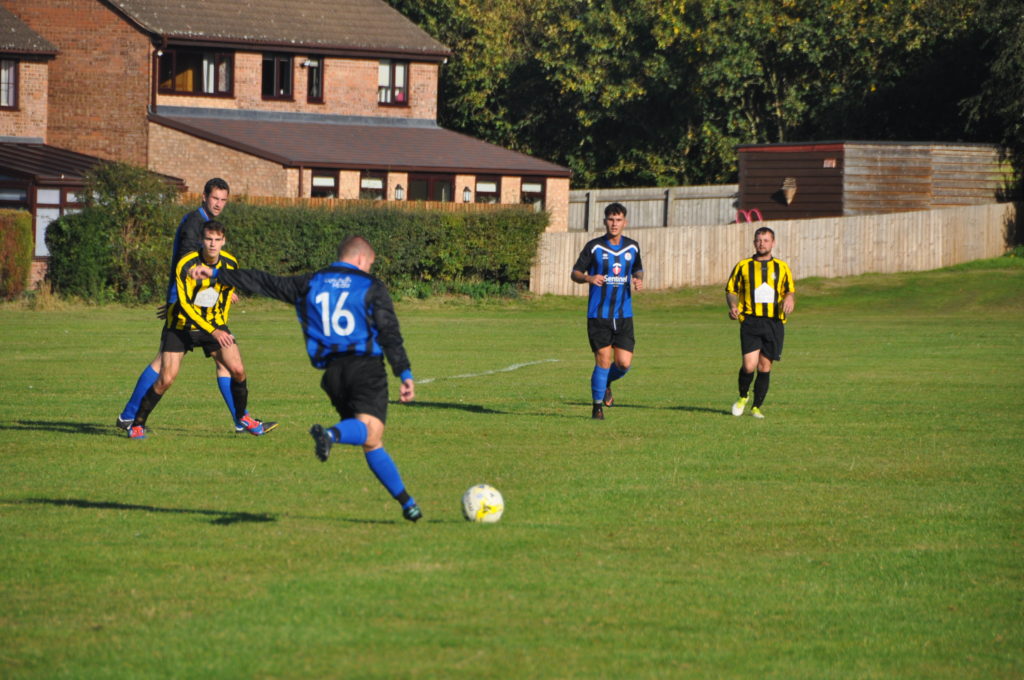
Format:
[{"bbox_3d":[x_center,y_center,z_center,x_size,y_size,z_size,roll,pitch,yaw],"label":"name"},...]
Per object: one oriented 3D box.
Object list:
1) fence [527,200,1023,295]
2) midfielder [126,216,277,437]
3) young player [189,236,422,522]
[{"bbox_3d":[5.270,-1.839,170.500,12.056,2.024,0.200,1,1,-35],"label":"fence"},{"bbox_3d":[-2.215,-0.075,61.000,0.880,1.540,0.620,1,1,-23],"label":"midfielder"},{"bbox_3d":[-1.115,0.211,46.000,1.050,1.500,0.800,2,1,25],"label":"young player"}]

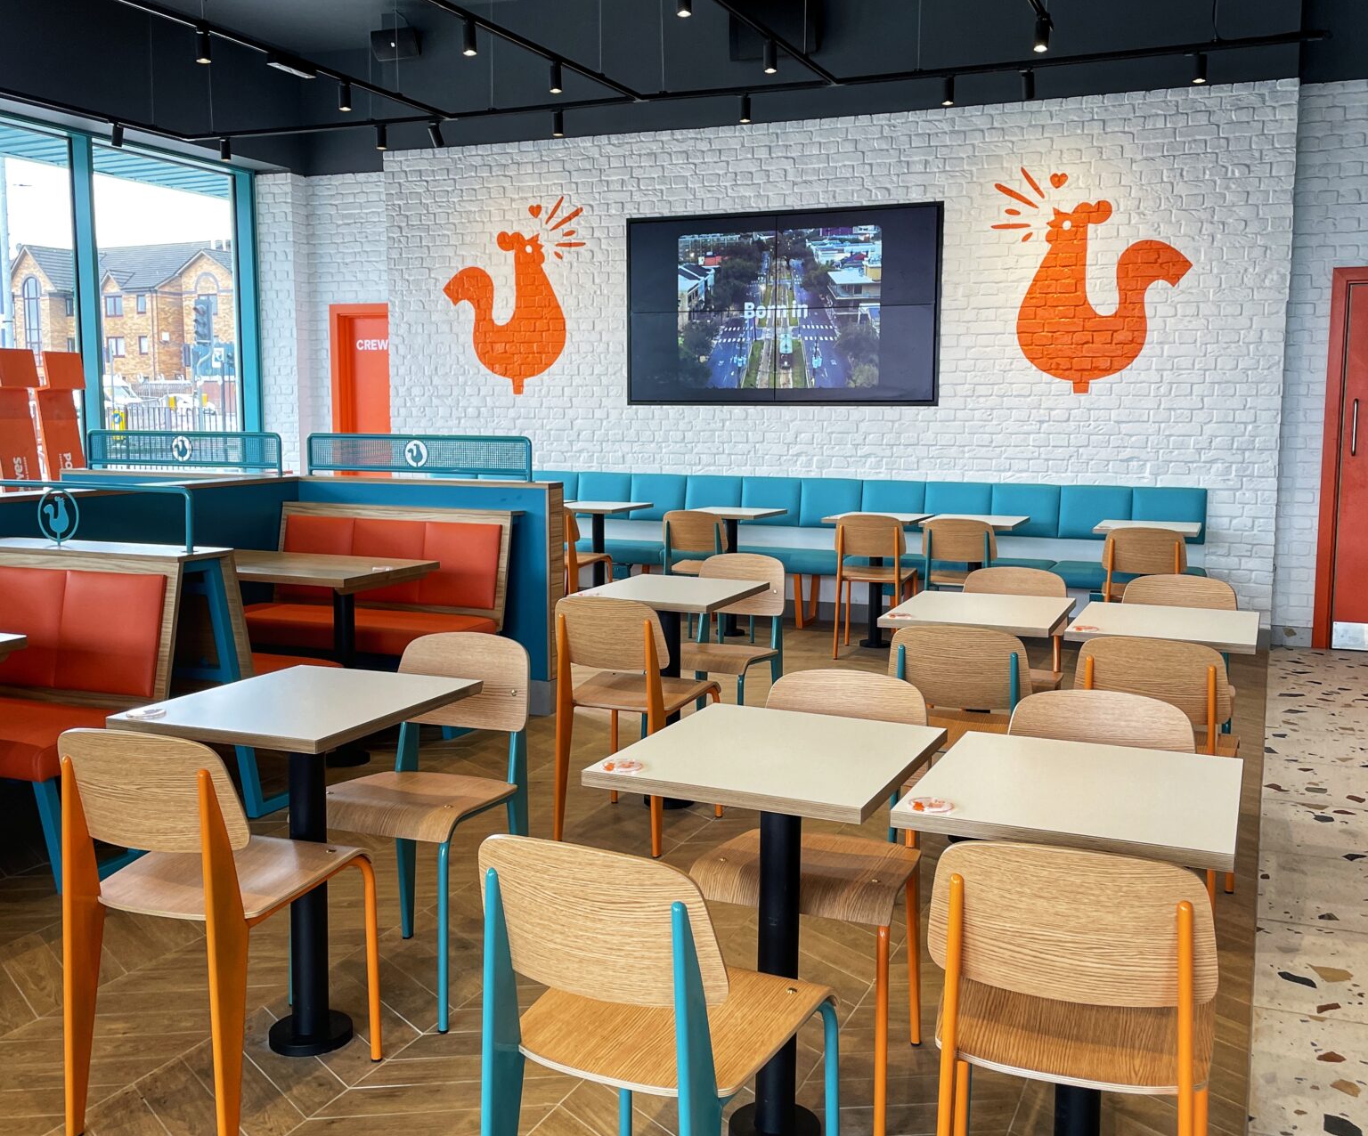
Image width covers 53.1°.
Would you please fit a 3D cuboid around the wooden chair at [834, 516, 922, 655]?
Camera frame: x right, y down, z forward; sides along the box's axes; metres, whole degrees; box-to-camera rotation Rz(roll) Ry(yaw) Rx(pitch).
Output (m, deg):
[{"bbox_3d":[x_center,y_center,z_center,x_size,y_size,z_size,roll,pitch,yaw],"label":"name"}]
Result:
[{"bbox_3d":[1.079,0.096,7.723,0.415,0.790,0.495,2,7,18],"label":"wooden chair"}]

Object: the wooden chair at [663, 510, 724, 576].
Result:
[{"bbox_3d":[0.136,0.057,7.939,0.418,0.802,0.491,3,7,22],"label":"wooden chair"}]

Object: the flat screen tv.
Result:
[{"bbox_3d":[0.614,-1.655,8.792,2.113,1.227,0.090,3,7,23],"label":"flat screen tv"}]

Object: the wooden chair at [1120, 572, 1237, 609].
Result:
[{"bbox_3d":[1.640,0.452,4.588,0.418,0.802,0.491,3,7,21],"label":"wooden chair"}]

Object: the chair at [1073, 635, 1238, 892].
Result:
[{"bbox_3d":[1.290,0.558,3.751,0.415,0.790,0.495,3,7,25],"label":"chair"}]

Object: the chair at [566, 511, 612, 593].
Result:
[{"bbox_3d":[-0.736,-0.016,8.607,0.415,0.790,0.495,4,8,29],"label":"chair"}]

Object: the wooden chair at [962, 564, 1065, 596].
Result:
[{"bbox_3d":[1.126,0.429,4.767,0.418,0.802,0.491,2,7,17],"label":"wooden chair"}]

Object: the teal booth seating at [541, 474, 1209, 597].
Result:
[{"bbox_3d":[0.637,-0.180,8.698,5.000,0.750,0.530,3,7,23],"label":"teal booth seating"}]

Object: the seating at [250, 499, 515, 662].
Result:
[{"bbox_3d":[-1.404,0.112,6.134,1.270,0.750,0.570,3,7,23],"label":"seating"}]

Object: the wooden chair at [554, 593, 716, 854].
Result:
[{"bbox_3d":[-0.150,0.461,4.447,0.418,0.802,0.491,3,7,24],"label":"wooden chair"}]

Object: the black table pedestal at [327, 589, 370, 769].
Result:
[{"bbox_3d":[-1.307,0.399,5.307,0.175,0.720,0.175,3,7,23],"label":"black table pedestal"}]

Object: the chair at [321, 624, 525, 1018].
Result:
[{"bbox_3d":[-0.633,0.597,3.263,0.418,0.802,0.491,3,7,20],"label":"chair"}]

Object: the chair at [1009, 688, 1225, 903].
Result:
[{"bbox_3d":[0.766,0.678,2.614,0.418,0.802,0.491,3,7,21],"label":"chair"}]

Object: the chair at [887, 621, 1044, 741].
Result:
[{"bbox_3d":[0.804,0.530,3.889,0.418,0.802,0.491,3,7,20],"label":"chair"}]

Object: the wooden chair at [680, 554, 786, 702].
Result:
[{"bbox_3d":[0.134,0.375,5.200,0.418,0.802,0.491,4,8,29],"label":"wooden chair"}]

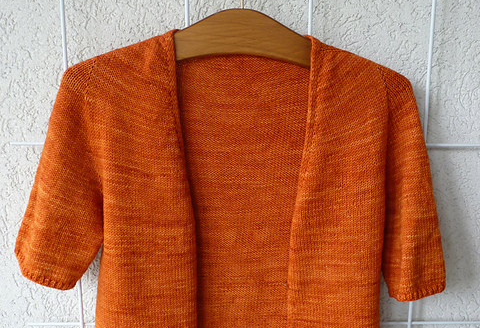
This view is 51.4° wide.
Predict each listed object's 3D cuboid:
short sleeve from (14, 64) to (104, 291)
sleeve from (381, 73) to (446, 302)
[{"bbox_3d":[-0.217,0.021,0.605,0.111,0.283,0.080,5,11,-2],"label":"short sleeve"},{"bbox_3d":[0.216,0.035,0.613,0.088,0.292,0.080,-2,12,0],"label":"sleeve"}]

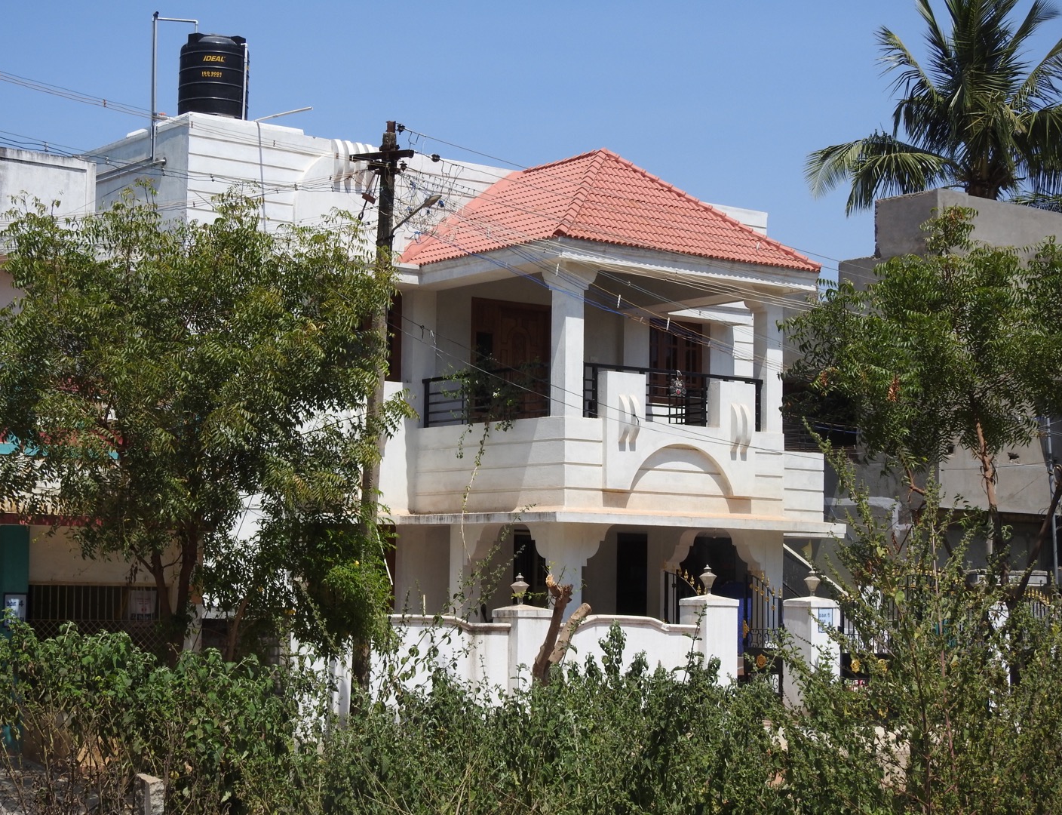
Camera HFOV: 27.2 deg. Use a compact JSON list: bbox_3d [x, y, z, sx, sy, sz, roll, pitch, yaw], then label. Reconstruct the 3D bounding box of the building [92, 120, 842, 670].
[{"bbox_3d":[-1.365,0.388,32.648,10.200,7.590,10.000,5,-7,-36],"label":"building"}]

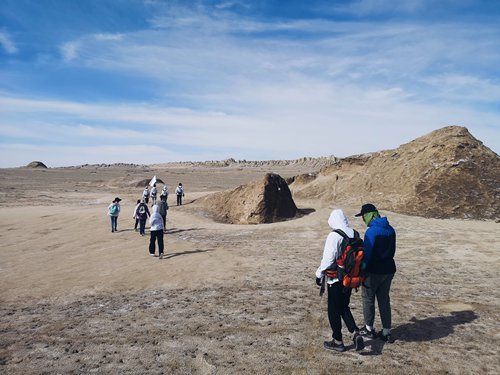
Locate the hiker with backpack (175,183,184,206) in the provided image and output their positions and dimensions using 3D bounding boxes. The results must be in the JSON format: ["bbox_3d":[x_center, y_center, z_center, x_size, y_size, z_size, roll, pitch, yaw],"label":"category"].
[{"bbox_3d":[-5.189,0.523,28.952,0.560,1.700,0.480,0,3,-5],"label":"hiker with backpack"}]

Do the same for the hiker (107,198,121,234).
[{"bbox_3d":[-6.446,1.314,18.497,0.560,1.660,0.500,0,3,3],"label":"hiker"}]

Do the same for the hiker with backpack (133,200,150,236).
[{"bbox_3d":[-4.956,1.437,18.200,0.640,1.680,0.500,0,3,-5],"label":"hiker with backpack"}]

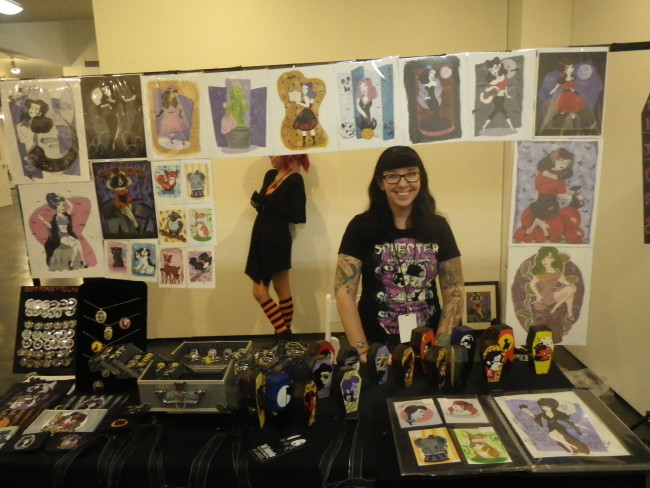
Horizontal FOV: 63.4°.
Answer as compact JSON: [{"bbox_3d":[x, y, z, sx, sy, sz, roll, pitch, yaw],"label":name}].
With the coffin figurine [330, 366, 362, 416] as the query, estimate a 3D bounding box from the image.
[{"bbox_3d":[0.063,0.402,1.475,0.062,0.125,0.050,-8,13,-23],"label":"coffin figurine"}]

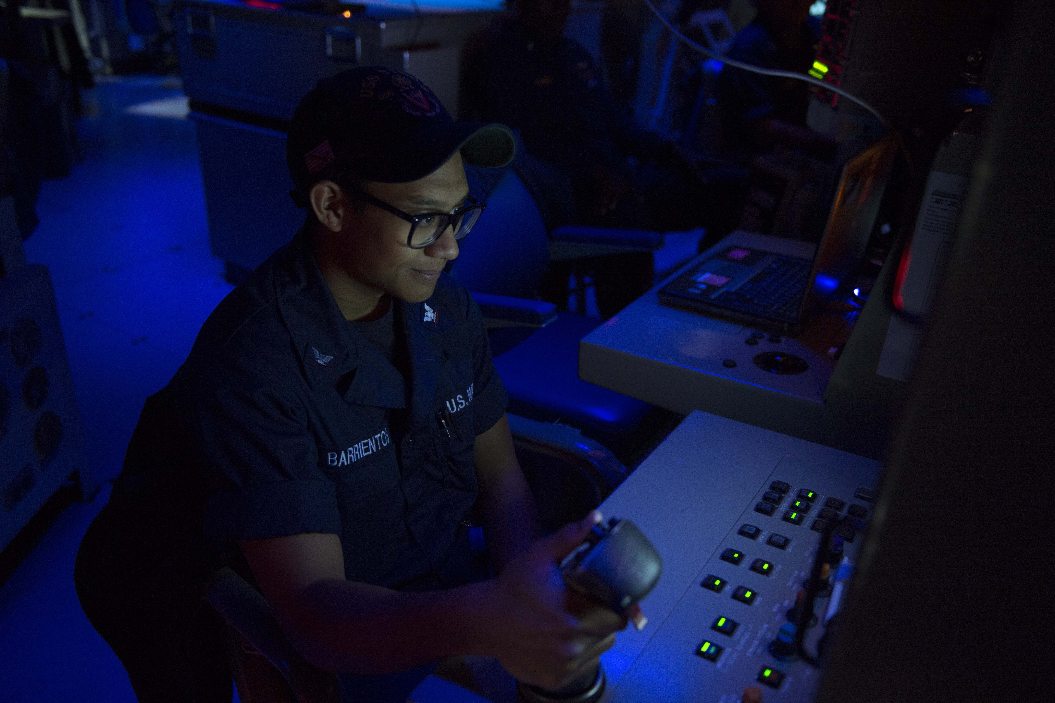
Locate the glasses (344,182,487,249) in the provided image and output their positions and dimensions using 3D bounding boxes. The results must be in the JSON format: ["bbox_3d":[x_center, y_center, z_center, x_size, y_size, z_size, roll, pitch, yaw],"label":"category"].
[{"bbox_3d":[-0.146,-0.171,1.046,0.140,0.046,0.142,28,26,23],"label":"glasses"}]

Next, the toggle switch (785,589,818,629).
[{"bbox_3d":[0.256,0.234,0.843,0.029,0.034,0.029,15,28,29],"label":"toggle switch"}]

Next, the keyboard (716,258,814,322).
[{"bbox_3d":[0.518,-0.131,1.846,0.135,0.018,0.325,15,28,29],"label":"keyboard"}]

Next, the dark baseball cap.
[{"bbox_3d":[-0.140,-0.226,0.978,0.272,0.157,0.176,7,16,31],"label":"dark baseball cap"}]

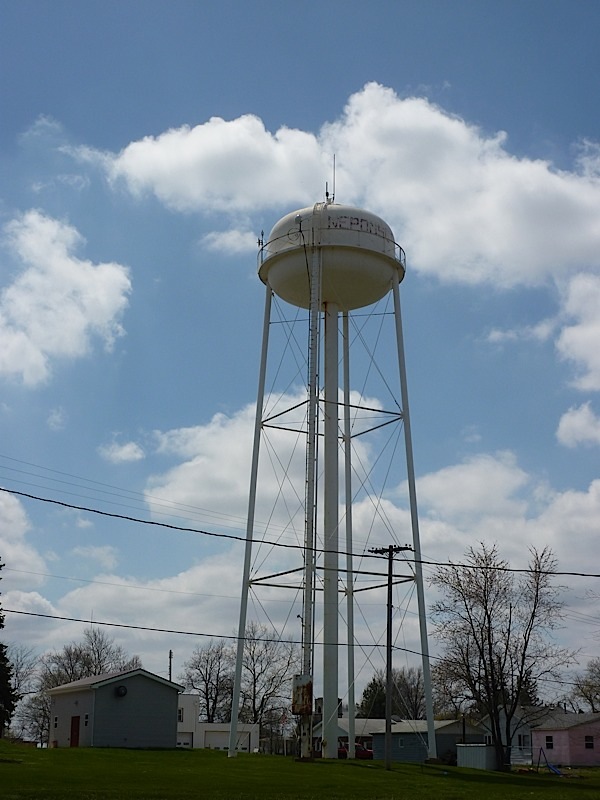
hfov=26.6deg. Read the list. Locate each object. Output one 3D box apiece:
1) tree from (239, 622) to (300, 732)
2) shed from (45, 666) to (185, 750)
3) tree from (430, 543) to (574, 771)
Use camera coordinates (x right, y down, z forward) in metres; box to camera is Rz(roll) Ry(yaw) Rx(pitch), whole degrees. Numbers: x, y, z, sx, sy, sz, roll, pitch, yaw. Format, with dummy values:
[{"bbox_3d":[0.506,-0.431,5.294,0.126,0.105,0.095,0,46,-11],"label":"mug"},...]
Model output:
[{"bbox_3d":[-3.027,27.363,122.187,6.537,11.837,6.210,1,-16,-1],"label":"tree"},{"bbox_3d":[-12.914,21.547,88.279,6.883,5.141,7.737,10,-19,-31],"label":"shed"},{"bbox_3d":[12.855,16.084,80.731,9.146,14.185,8.231,-2,-16,9],"label":"tree"}]

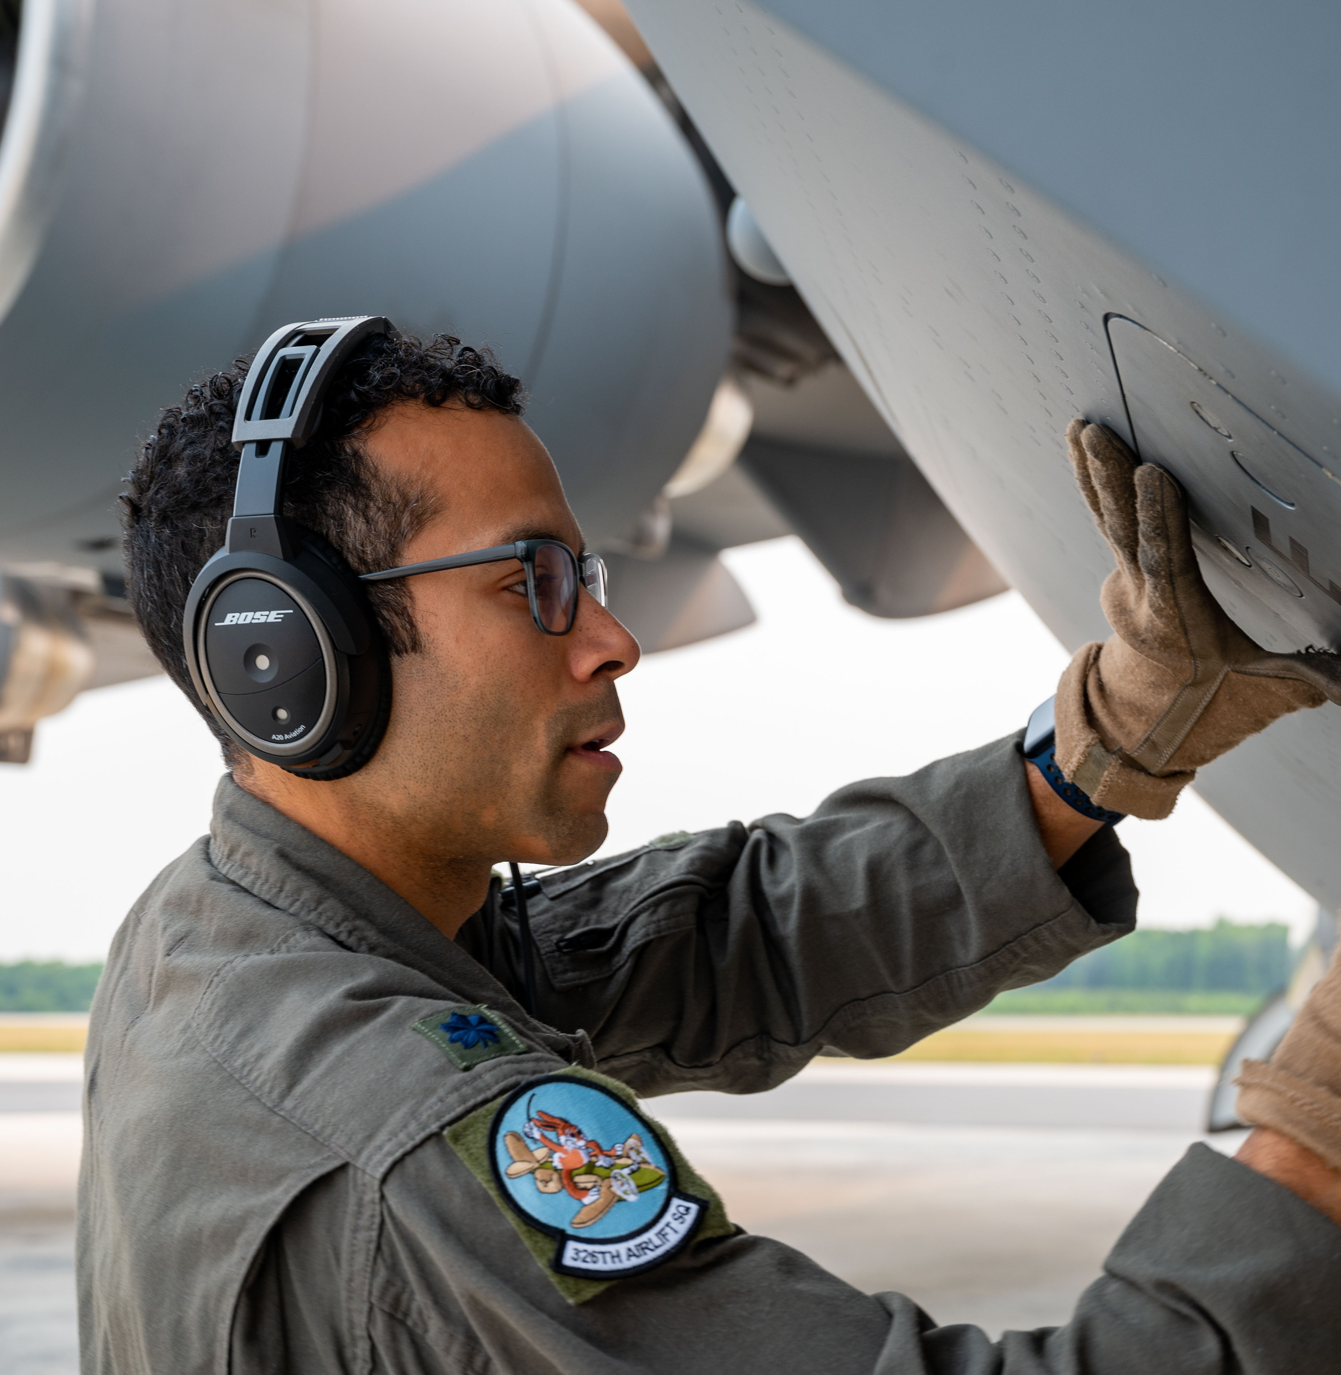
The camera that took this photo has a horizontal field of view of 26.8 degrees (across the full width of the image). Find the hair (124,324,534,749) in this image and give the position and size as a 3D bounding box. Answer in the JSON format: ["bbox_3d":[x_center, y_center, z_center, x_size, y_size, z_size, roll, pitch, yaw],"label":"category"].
[{"bbox_3d":[-0.159,-0.065,1.300,0.197,0.195,0.172,-8,-9,17],"label":"hair"}]

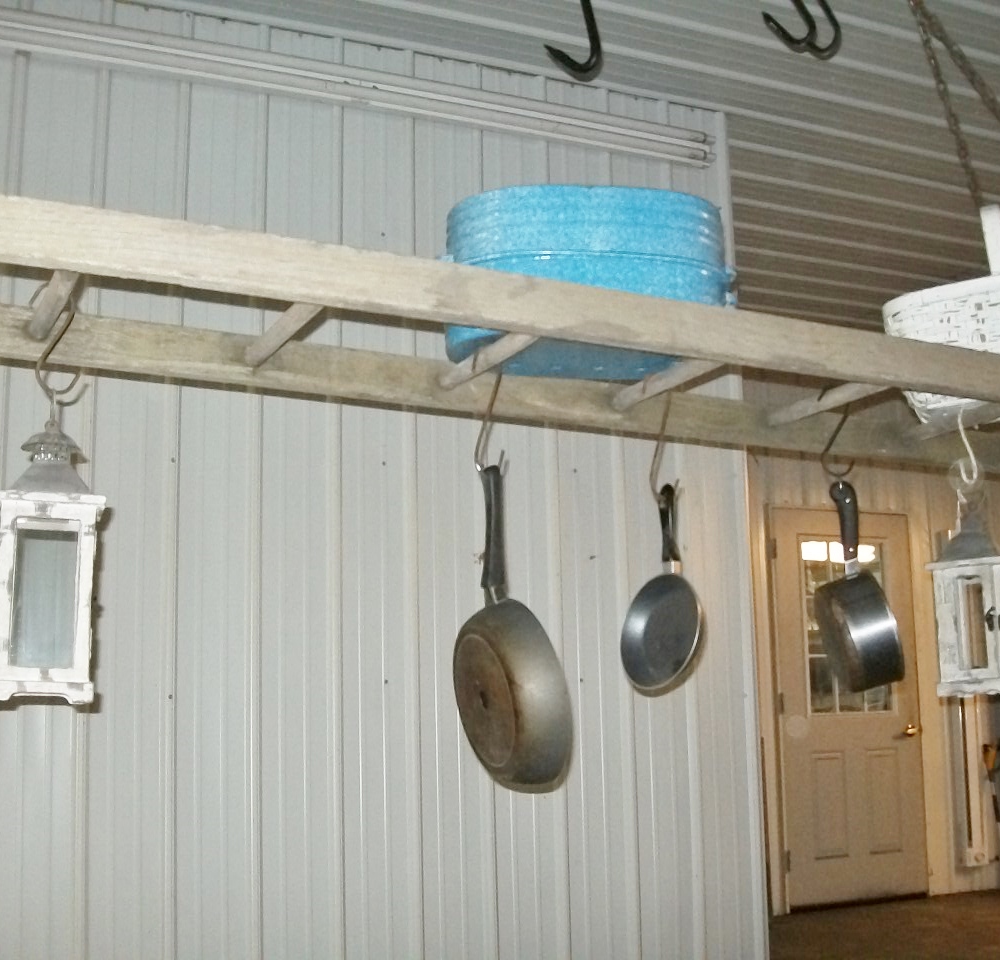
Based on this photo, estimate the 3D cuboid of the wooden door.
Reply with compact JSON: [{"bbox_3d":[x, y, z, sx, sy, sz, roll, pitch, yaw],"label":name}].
[{"bbox_3d":[1.857,1.172,6.990,0.900,2.030,0.060,3,-10,-24],"label":"wooden door"}]

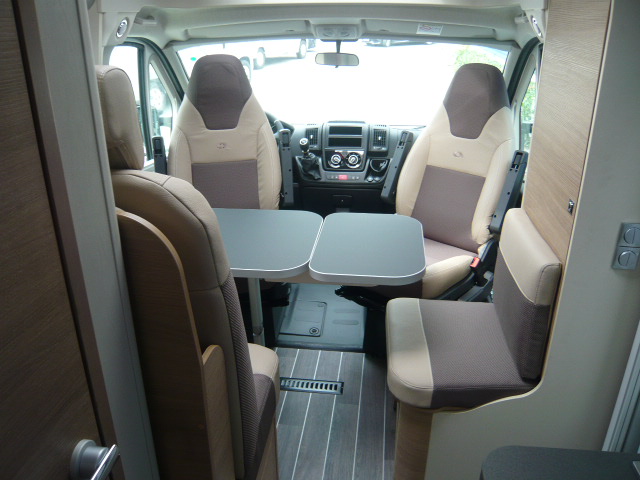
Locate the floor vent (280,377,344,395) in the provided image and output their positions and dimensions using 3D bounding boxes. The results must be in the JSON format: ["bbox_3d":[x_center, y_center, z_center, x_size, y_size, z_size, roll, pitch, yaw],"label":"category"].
[{"bbox_3d":[-0.045,0.618,2.192,0.295,0.020,0.088,2,21,7],"label":"floor vent"}]

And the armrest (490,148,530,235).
[{"bbox_3d":[0.792,-0.202,2.185,0.055,0.345,0.070,21,8,43],"label":"armrest"}]

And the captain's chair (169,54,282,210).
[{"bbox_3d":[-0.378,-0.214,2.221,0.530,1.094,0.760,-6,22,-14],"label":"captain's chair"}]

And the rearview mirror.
[{"bbox_3d":[0.077,-0.843,2.420,0.205,0.065,0.040,7,22,18],"label":"rearview mirror"}]

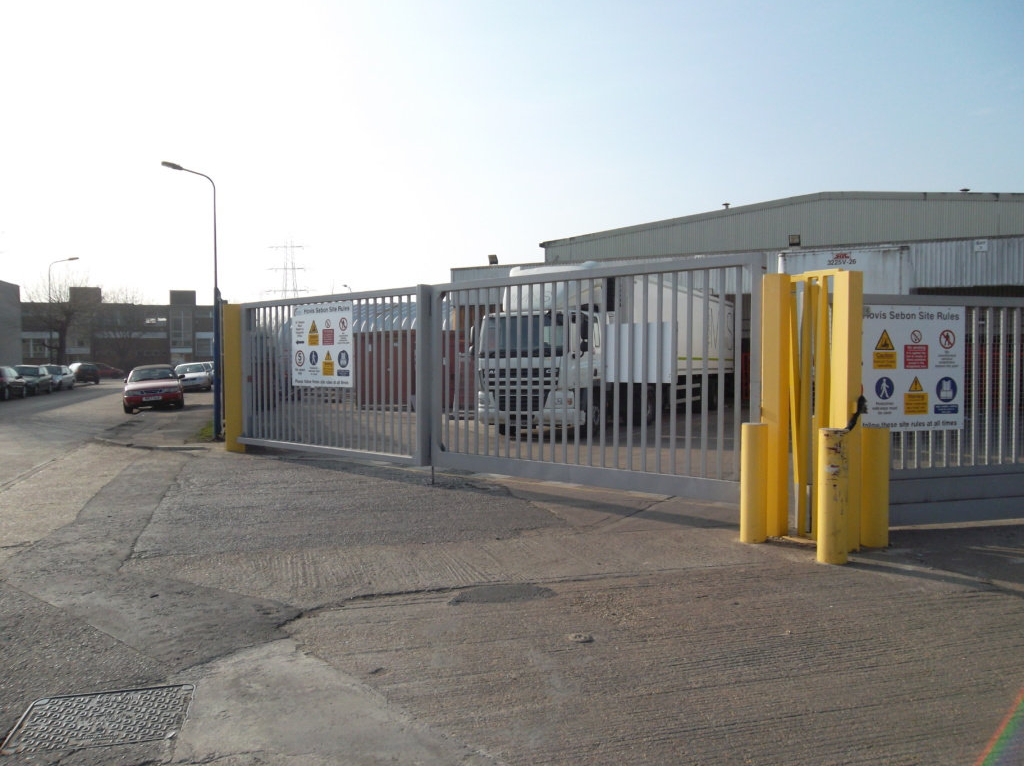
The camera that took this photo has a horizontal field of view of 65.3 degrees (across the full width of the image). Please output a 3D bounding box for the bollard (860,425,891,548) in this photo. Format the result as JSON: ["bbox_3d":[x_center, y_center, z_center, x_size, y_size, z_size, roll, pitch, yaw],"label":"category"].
[{"bbox_3d":[2.980,0.844,6.556,0.215,0.980,0.215,0,2,0],"label":"bollard"}]

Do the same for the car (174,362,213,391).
[{"bbox_3d":[-17.130,-0.363,42.770,1.720,1.420,4.300,-3,2,-17],"label":"car"}]

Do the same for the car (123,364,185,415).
[{"bbox_3d":[-11.962,0.087,26.714,1.710,1.430,4.550,-5,3,-22],"label":"car"}]

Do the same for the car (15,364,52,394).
[{"bbox_3d":[-23.152,-0.134,38.131,1.680,1.410,4.100,-1,2,-19],"label":"car"}]

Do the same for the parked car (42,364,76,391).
[{"bbox_3d":[-25.652,-0.304,44.381,1.700,1.430,4.150,-1,2,-19],"label":"parked car"}]

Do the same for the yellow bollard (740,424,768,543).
[{"bbox_3d":[2.044,0.843,6.723,0.215,0.980,0.215,0,2,0],"label":"yellow bollard"}]

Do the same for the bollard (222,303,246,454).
[{"bbox_3d":[-4.716,-0.080,13.601,0.270,2.500,0.270,-1,2,-19],"label":"bollard"}]

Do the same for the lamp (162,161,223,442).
[{"bbox_3d":[-6.246,-1.588,15.555,1.050,5.420,0.240,-1,2,-18],"label":"lamp"}]

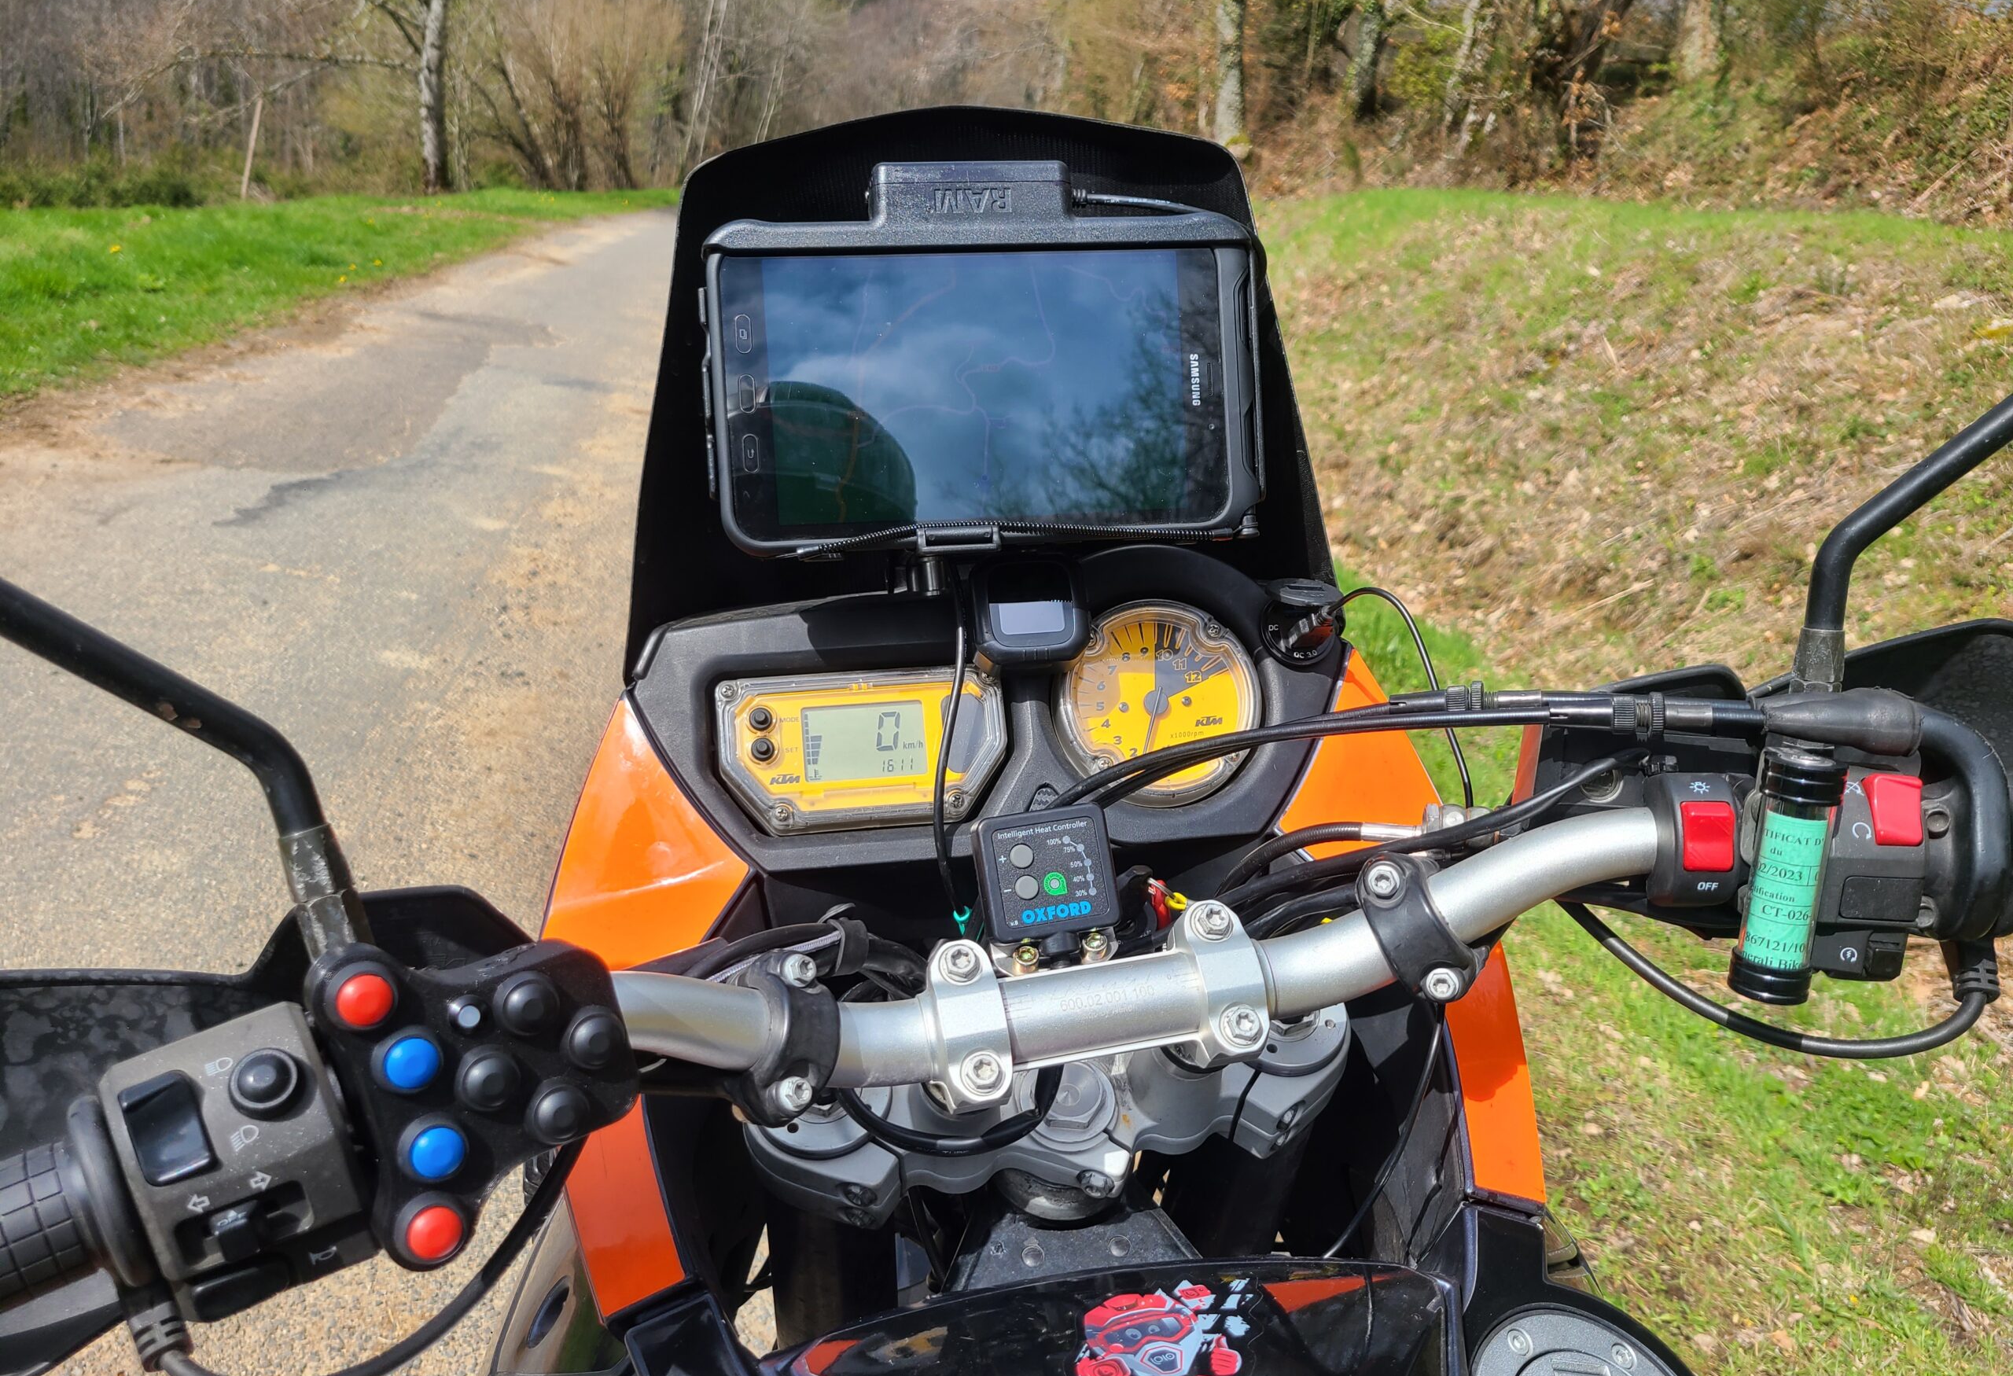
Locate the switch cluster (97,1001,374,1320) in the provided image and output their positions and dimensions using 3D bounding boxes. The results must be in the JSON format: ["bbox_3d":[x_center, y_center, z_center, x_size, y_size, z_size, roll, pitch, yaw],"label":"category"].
[{"bbox_3d":[-0.208,0.128,0.410,0.056,0.069,0.048,-15,-11,-33],"label":"switch cluster"}]

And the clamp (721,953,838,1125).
[{"bbox_3d":[-0.075,0.118,0.507,0.032,0.055,0.044,2,-8,-36],"label":"clamp"}]

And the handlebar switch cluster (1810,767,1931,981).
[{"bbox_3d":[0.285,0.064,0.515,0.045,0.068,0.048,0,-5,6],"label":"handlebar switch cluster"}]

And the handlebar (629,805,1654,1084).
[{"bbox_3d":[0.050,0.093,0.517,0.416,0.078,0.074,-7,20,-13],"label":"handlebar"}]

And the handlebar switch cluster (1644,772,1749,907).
[{"bbox_3d":[0.238,0.053,0.520,0.031,0.046,0.042,0,-5,6],"label":"handlebar switch cluster"}]

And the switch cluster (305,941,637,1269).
[{"bbox_3d":[-0.149,0.115,0.422,0.075,0.085,0.036,-16,8,-30],"label":"switch cluster"}]

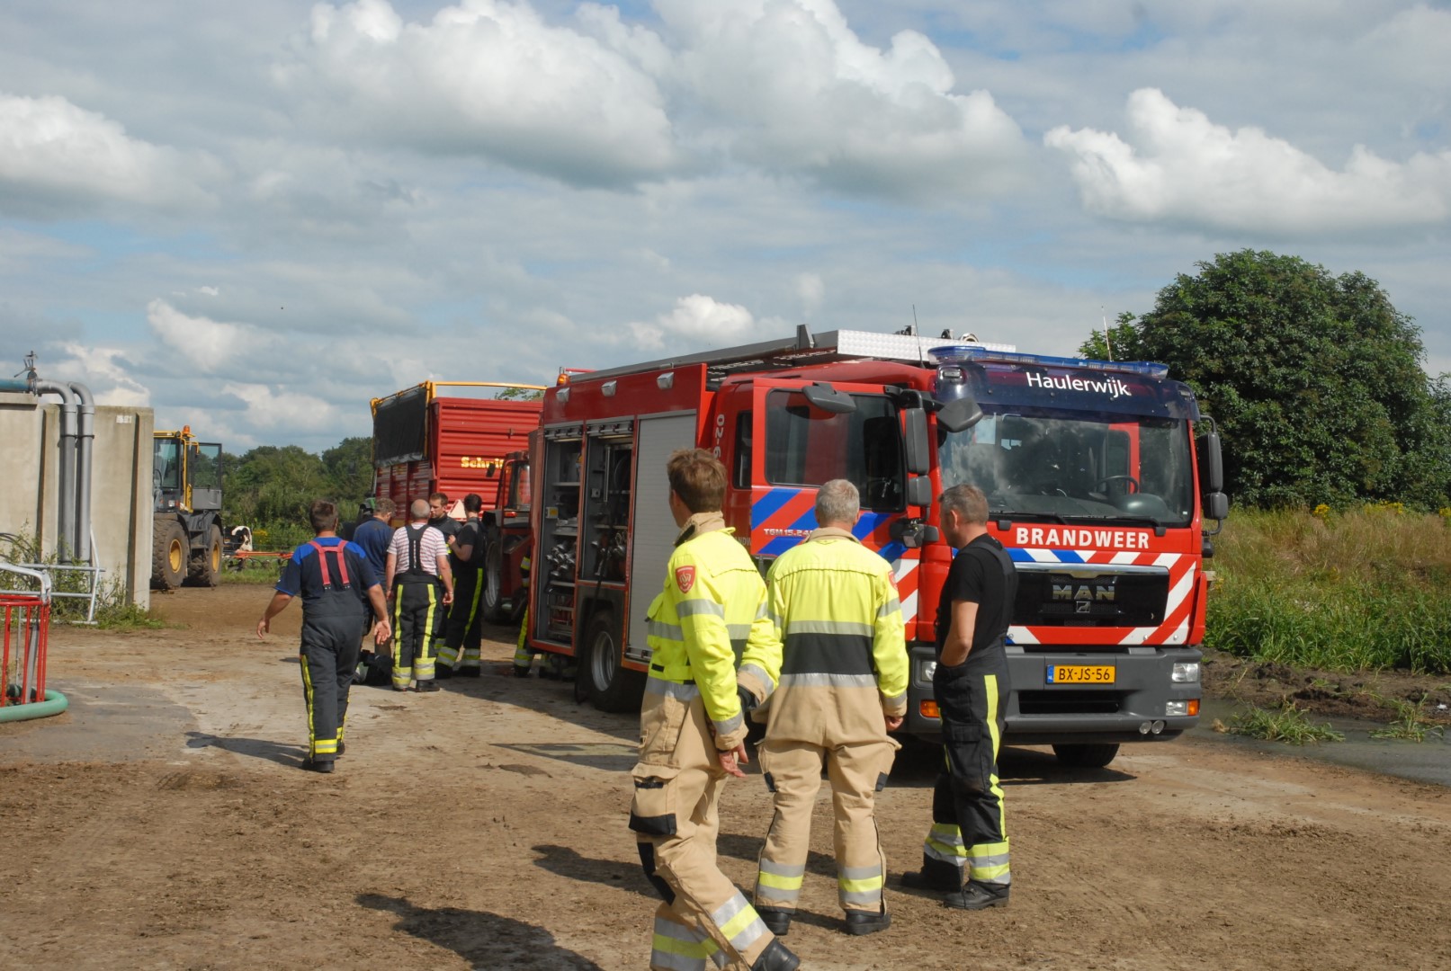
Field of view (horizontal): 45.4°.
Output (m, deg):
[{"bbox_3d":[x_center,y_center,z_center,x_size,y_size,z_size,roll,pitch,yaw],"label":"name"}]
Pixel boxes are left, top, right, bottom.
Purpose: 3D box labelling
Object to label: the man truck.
[{"bbox_3d":[0.718,0.416,13.931,2.550,3.080,6.900,3,-2,-26],"label":"man truck"}]

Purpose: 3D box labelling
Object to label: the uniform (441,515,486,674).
[{"bbox_3d":[-2.586,1.078,17.100,0.360,1.570,0.470,0,-1,30],"label":"uniform"}]

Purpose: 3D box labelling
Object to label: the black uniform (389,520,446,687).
[{"bbox_3d":[-2.826,1.101,15.900,0.500,1.550,0.340,1,-1,6],"label":"black uniform"}]

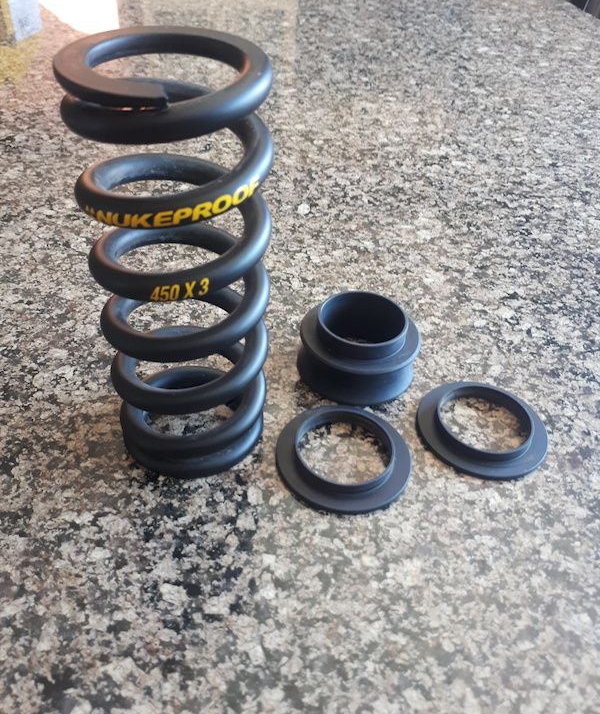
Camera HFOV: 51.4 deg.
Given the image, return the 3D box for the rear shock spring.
[{"bbox_3d":[-0.040,-0.025,0.218,0.059,0.149,0.059,-3,43,-8],"label":"rear shock spring"}]

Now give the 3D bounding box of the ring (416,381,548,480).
[{"bbox_3d":[0.081,0.029,0.274,0.054,0.008,0.054,5,43,0],"label":"ring"}]

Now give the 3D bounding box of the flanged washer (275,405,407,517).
[{"bbox_3d":[0.019,0.039,0.258,0.054,0.008,0.054,3,43,-2],"label":"flanged washer"}]

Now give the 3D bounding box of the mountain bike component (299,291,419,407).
[{"bbox_3d":[0.028,-0.007,0.293,0.055,0.029,0.055,5,43,0],"label":"mountain bike component"}]

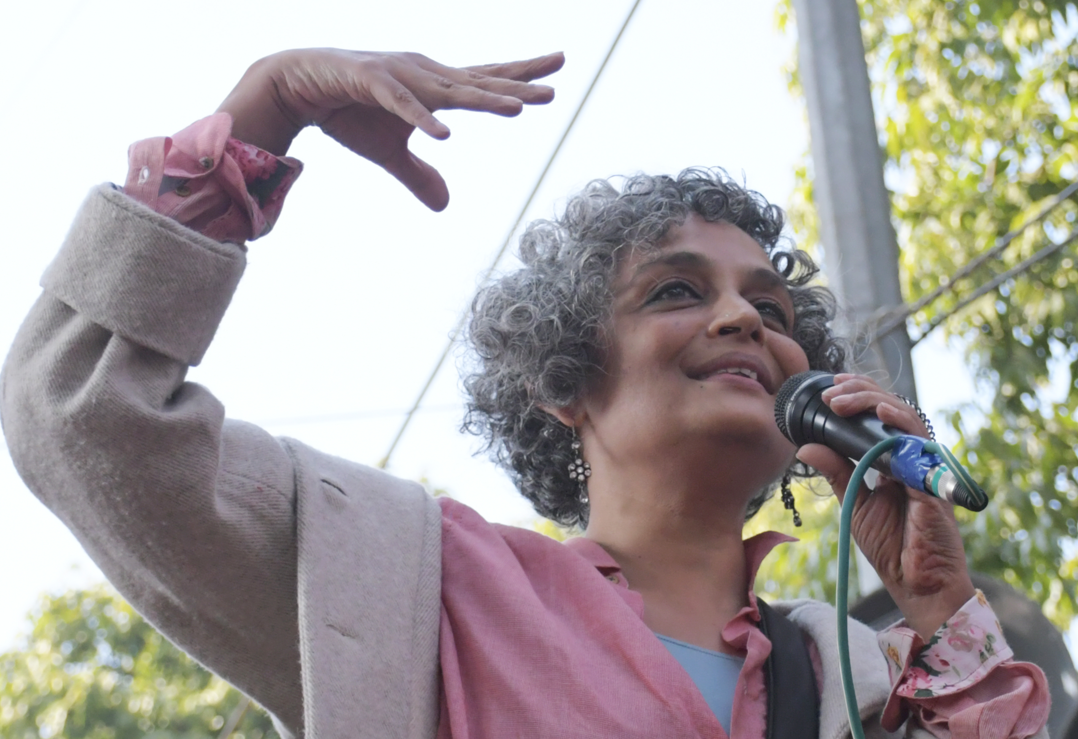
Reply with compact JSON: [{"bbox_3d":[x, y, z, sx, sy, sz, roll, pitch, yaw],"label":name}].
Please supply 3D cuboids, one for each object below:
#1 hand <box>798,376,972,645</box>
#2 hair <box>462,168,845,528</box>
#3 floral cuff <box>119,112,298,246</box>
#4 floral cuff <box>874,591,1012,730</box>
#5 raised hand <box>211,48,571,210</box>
[{"bbox_3d":[0.220,0.087,0.995,0.105,0.160,0.095,-18,-13,24],"label":"hand"},{"bbox_3d":[0.078,-0.015,1.070,0.260,0.245,0.250,12,-30,-25],"label":"hair"},{"bbox_3d":[-0.204,-0.118,0.980,0.100,0.080,0.090,33,-9,-39],"label":"floral cuff"},{"bbox_3d":[0.253,0.182,0.980,0.087,0.078,0.085,-18,-12,15],"label":"floral cuff"},{"bbox_3d":[-0.093,-0.149,0.970,0.205,0.100,0.100,4,-8,6],"label":"raised hand"}]

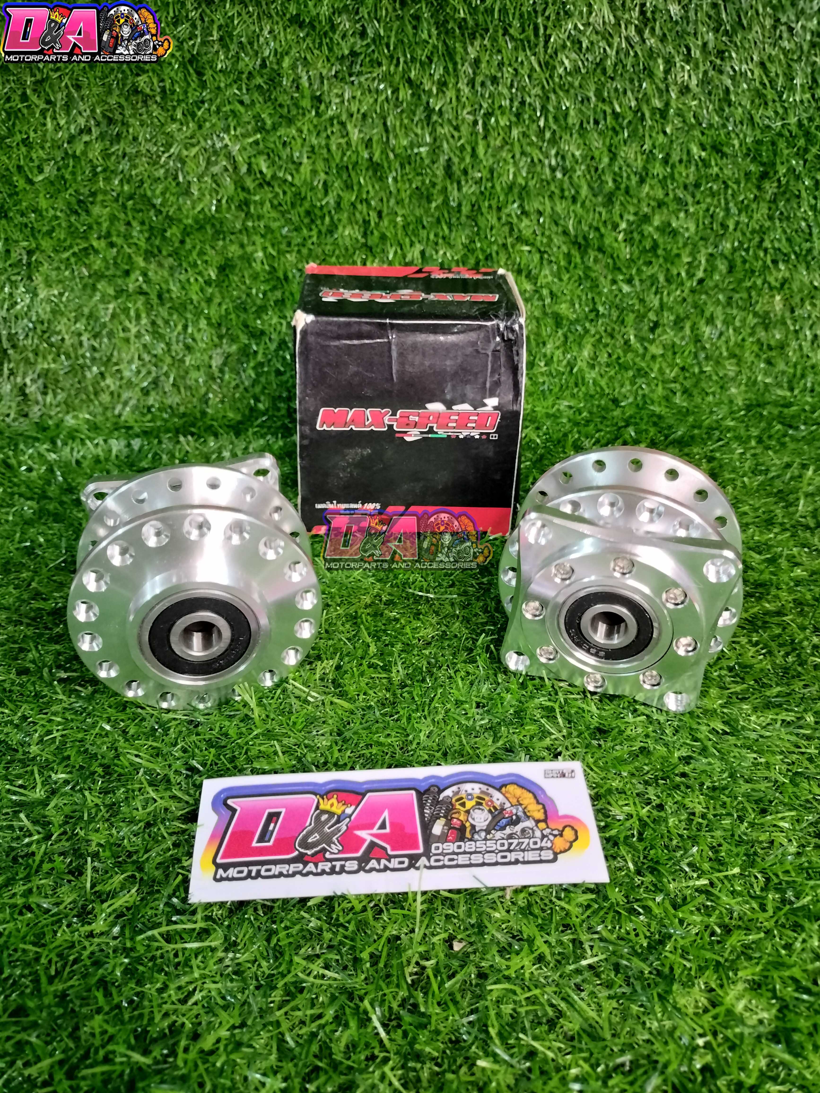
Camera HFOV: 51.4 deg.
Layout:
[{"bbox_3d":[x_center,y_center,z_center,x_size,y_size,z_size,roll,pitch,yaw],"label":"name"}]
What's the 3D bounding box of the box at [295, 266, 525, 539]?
[{"bbox_3d":[-0.002,-0.068,0.398,0.092,0.102,0.079,0,33,-2],"label":"box"}]

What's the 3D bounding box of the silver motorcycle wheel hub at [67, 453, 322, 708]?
[{"bbox_3d":[-0.072,0.013,0.294,0.081,0.081,0.061,-8,34,-10],"label":"silver motorcycle wheel hub"}]

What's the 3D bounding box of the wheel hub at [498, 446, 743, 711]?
[{"bbox_3d":[0.072,0.010,0.294,0.081,0.081,0.061,9,35,16],"label":"wheel hub"}]

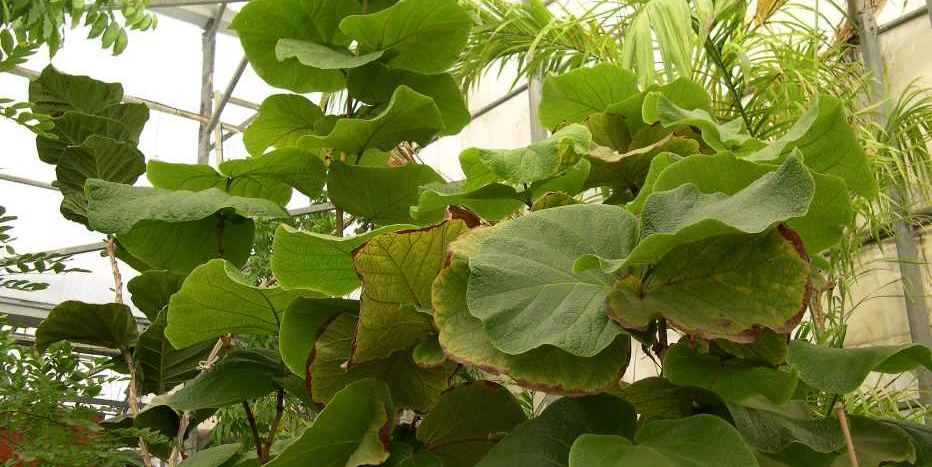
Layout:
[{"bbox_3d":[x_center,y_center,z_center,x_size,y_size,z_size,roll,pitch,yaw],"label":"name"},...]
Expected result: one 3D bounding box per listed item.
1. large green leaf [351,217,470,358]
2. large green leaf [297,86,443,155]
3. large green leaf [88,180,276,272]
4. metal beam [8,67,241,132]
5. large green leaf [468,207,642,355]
[{"bbox_3d":[-0.130,0.134,2.400,0.280,0.320,0.170,0,-20,-3],"label":"large green leaf"},{"bbox_3d":[-0.245,-0.287,2.600,0.370,0.170,0.230,0,-20,-5],"label":"large green leaf"},{"bbox_3d":[-0.665,-0.016,2.400,0.420,0.200,0.260,4,-20,-15],"label":"large green leaf"},{"bbox_3d":[-1.857,-0.737,5.700,1.323,0.045,0.045,14,-25,-37],"label":"metal beam"},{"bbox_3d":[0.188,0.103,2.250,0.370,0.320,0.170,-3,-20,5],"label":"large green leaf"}]

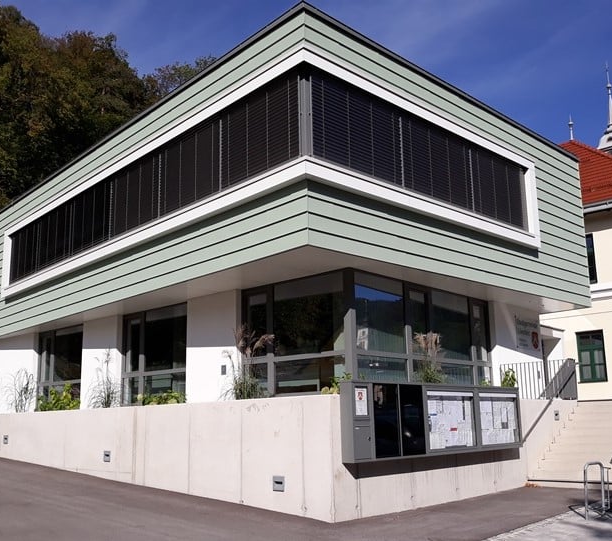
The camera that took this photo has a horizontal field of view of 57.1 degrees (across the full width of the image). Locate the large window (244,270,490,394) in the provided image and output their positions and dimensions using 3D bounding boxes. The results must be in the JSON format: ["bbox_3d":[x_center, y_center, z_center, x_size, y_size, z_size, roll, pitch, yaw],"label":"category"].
[{"bbox_3d":[1.851,1.935,14.645,5.600,2.580,3.350,12,-19,-42],"label":"large window"}]

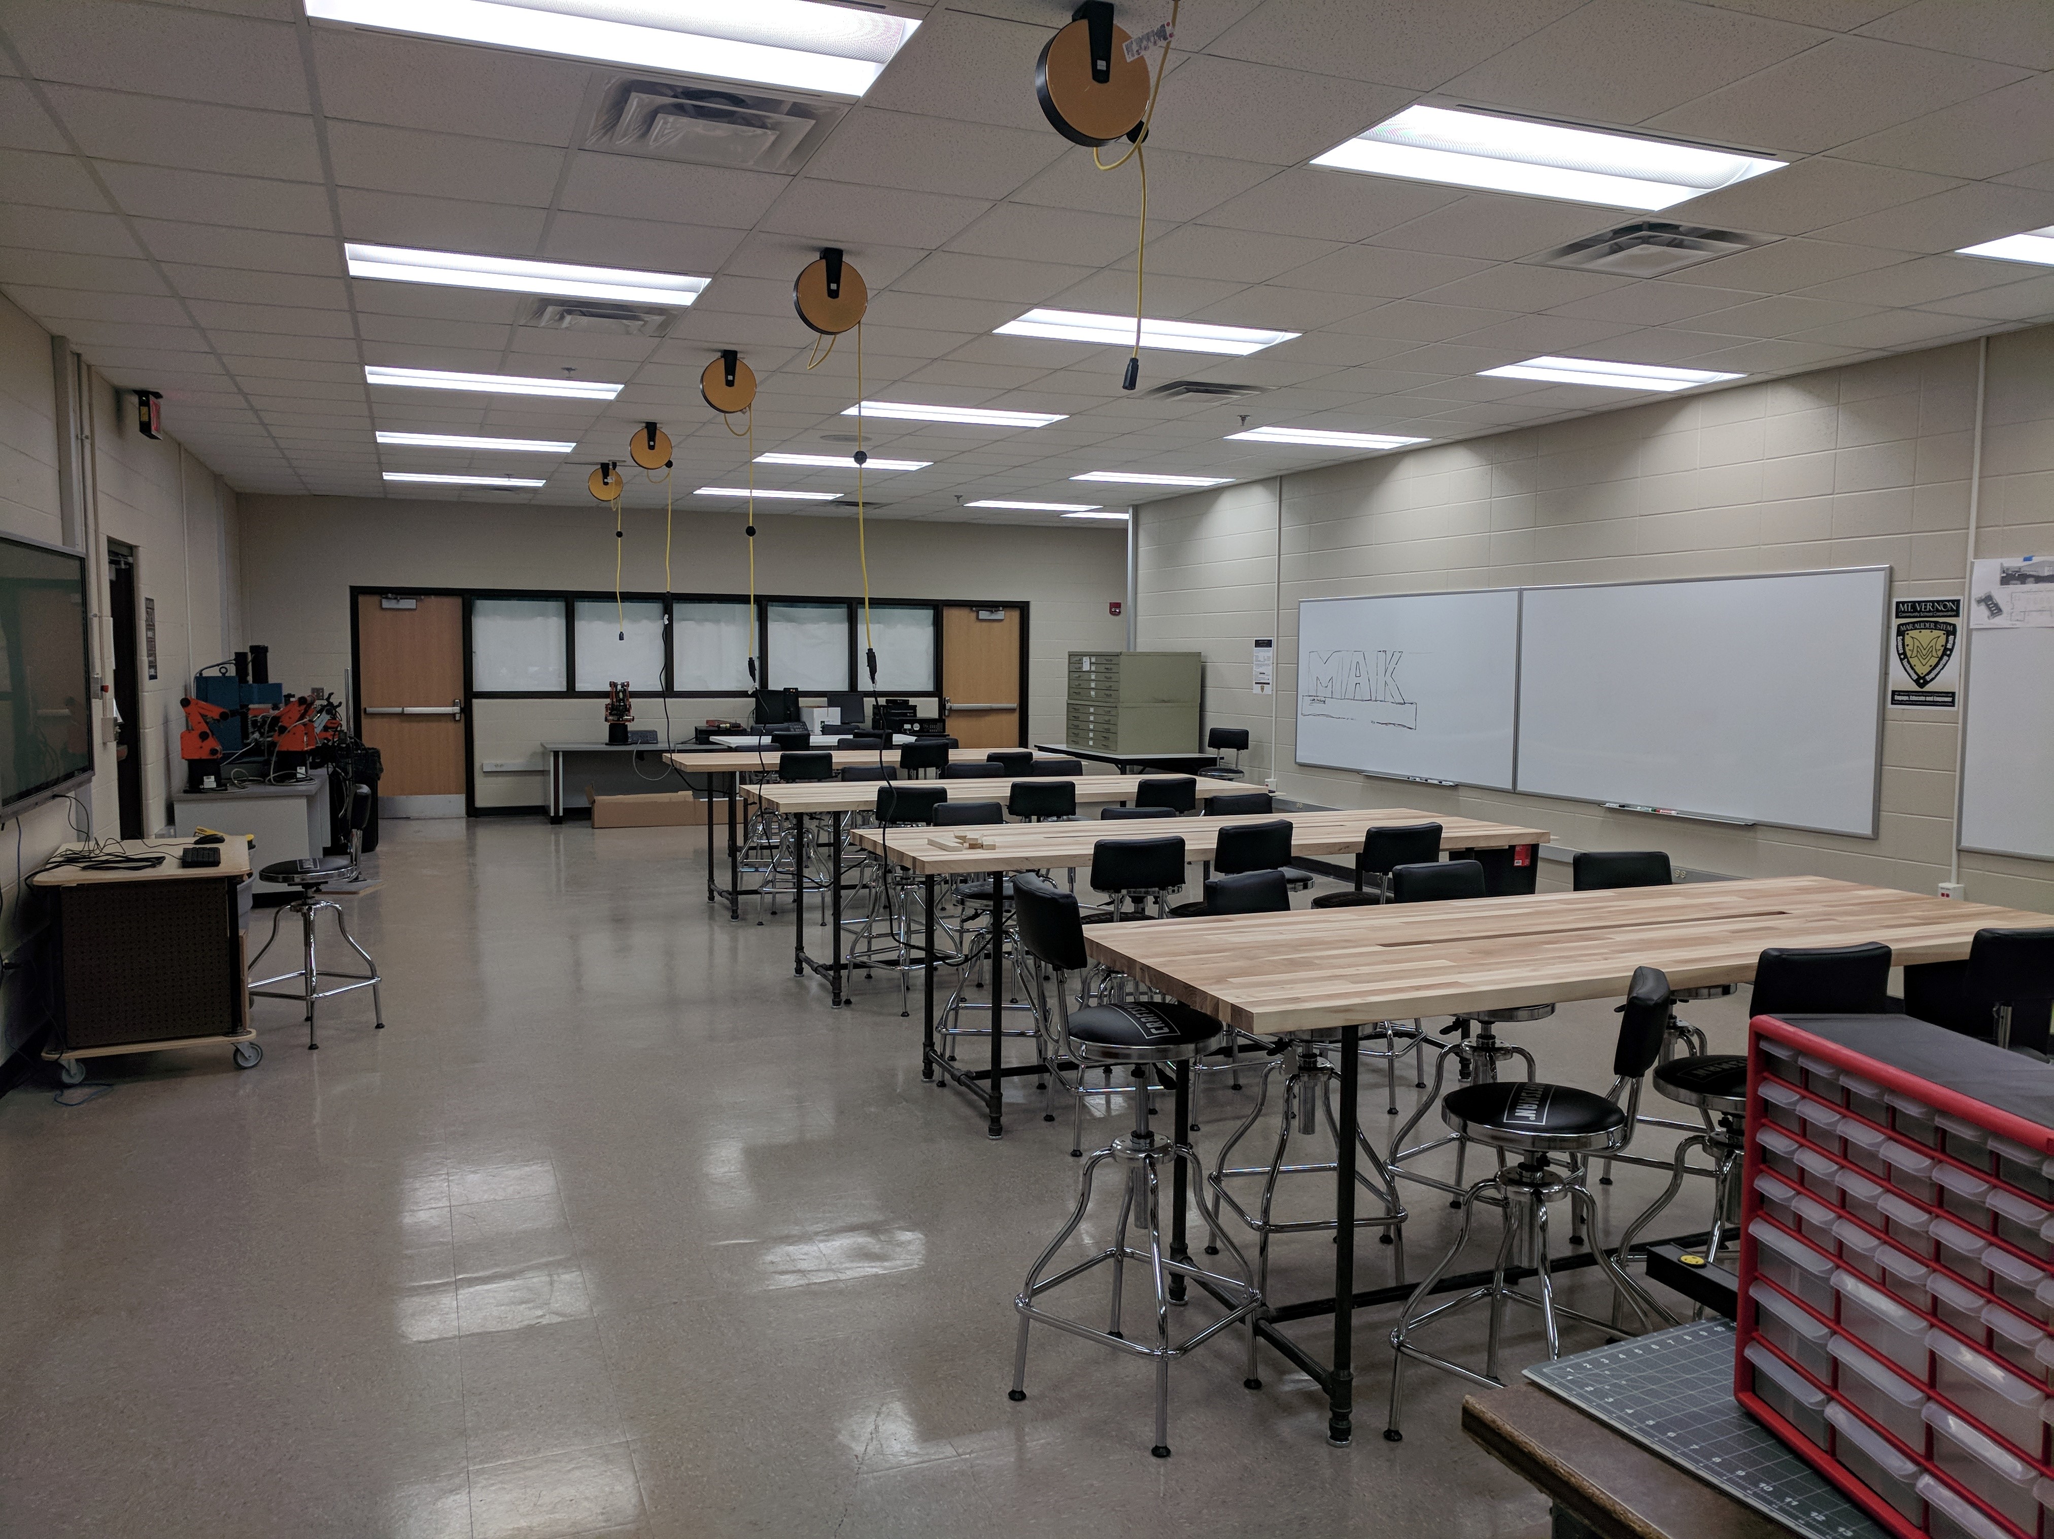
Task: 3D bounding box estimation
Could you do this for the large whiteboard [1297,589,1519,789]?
[{"bbox_3d":[2.450,-0.548,10.236,0.035,1.210,2.430,-1,5,-22],"label":"large whiteboard"}]

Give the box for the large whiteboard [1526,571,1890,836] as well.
[{"bbox_3d":[3.330,-0.380,7.926,0.045,1.210,2.430,-1,5,-22],"label":"large whiteboard"}]

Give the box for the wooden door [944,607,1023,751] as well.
[{"bbox_3d":[-0.482,-0.693,16.382,0.890,2.060,0.050,-1,5,-22],"label":"wooden door"}]

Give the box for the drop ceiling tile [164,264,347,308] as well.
[{"bbox_3d":[-2.842,-1.791,5.721,0.605,0.020,0.605,-1,5,-22],"label":"drop ceiling tile"}]

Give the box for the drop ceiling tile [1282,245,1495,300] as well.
[{"bbox_3d":[1.232,-1.733,5.369,0.600,0.020,0.600,-1,5,-21],"label":"drop ceiling tile"}]

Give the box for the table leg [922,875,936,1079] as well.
[{"bbox_3d":[-0.367,0.719,5.769,0.046,0.900,0.046,0,4,0],"label":"table leg"}]

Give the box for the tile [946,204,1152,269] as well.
[{"bbox_3d":[0.101,-1.711,4.933,0.605,0.020,0.605,-1,5,-22],"label":"tile"}]

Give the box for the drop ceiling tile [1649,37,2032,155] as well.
[{"bbox_3d":[1.913,-1.605,3.693,0.605,0.020,0.605,-1,5,-22],"label":"drop ceiling tile"}]

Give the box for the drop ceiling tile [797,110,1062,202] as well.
[{"bbox_3d":[-0.240,-1.652,4.136,0.600,0.020,0.600,-1,5,-22],"label":"drop ceiling tile"}]

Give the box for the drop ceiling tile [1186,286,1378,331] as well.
[{"bbox_3d":[1.008,-1.779,5.934,0.600,0.020,0.600,-1,5,-21],"label":"drop ceiling tile"}]

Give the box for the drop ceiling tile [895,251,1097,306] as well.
[{"bbox_3d":[-0.126,-1.753,5.488,0.600,0.020,0.600,-1,5,-21],"label":"drop ceiling tile"}]

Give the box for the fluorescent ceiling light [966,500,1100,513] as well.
[{"bbox_3d":[0.043,-2.427,14.074,1.215,0.060,0.605,-1,5,-22],"label":"fluorescent ceiling light"}]

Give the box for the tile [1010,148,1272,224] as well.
[{"bbox_3d":[0.324,-1.662,4.354,0.600,0.018,0.600,-1,5,-22],"label":"tile"}]

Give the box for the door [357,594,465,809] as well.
[{"bbox_3d":[-5.684,-0.570,14.313,0.910,2.060,0.050,-1,5,-22],"label":"door"}]

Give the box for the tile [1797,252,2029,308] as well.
[{"bbox_3d":[3.159,-1.734,5.476,0.603,0.024,0.603,-1,5,-22],"label":"tile"}]

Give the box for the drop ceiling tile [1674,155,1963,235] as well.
[{"bbox_3d":[2.252,-1.663,4.483,0.605,0.020,0.605,-1,5,-22],"label":"drop ceiling tile"}]

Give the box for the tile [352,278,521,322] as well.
[{"bbox_3d":[-2.274,-1.804,5.932,0.603,0.024,0.603,-1,5,-22],"label":"tile"}]

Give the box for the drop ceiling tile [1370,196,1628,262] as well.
[{"bbox_3d":[1.460,-1.691,4.811,0.600,0.020,0.600,-1,5,-22],"label":"drop ceiling tile"}]

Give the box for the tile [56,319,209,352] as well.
[{"bbox_3d":[-3.848,-1.869,6.626,0.580,0.018,0.600,-1,5,-22],"label":"tile"}]

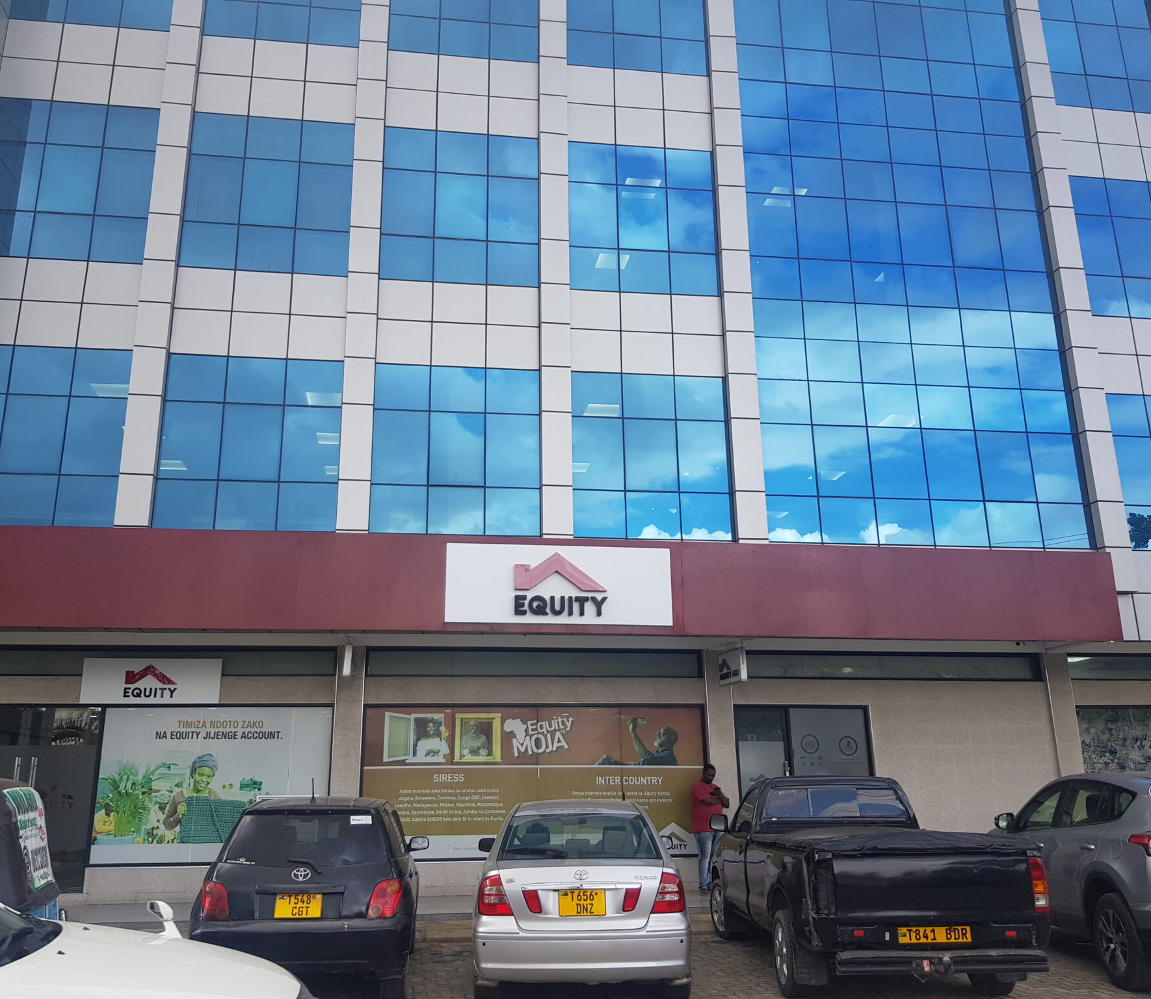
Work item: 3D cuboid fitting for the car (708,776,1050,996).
[{"bbox_3d":[2.484,3.458,9.438,1.770,1.670,5.020,0,-16,-2],"label":"car"}]

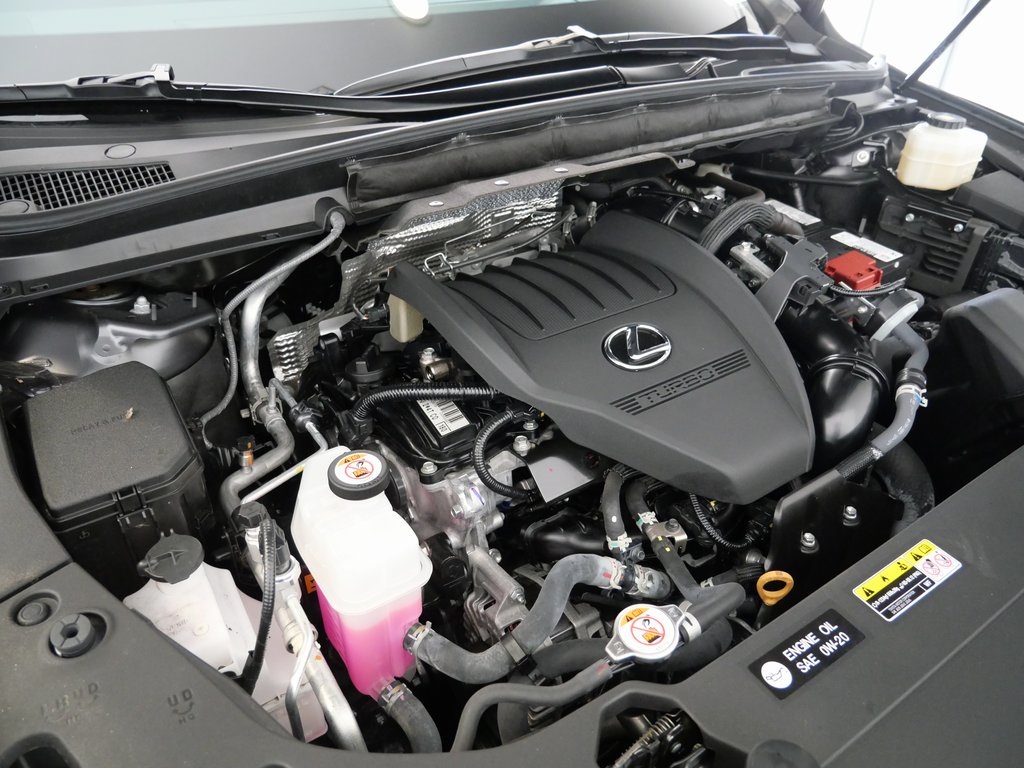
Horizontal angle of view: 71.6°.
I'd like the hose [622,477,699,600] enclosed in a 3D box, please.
[{"bbox_3d":[0.127,0.134,0.616,0.030,0.032,0.135,-8,36,-14],"label":"hose"}]

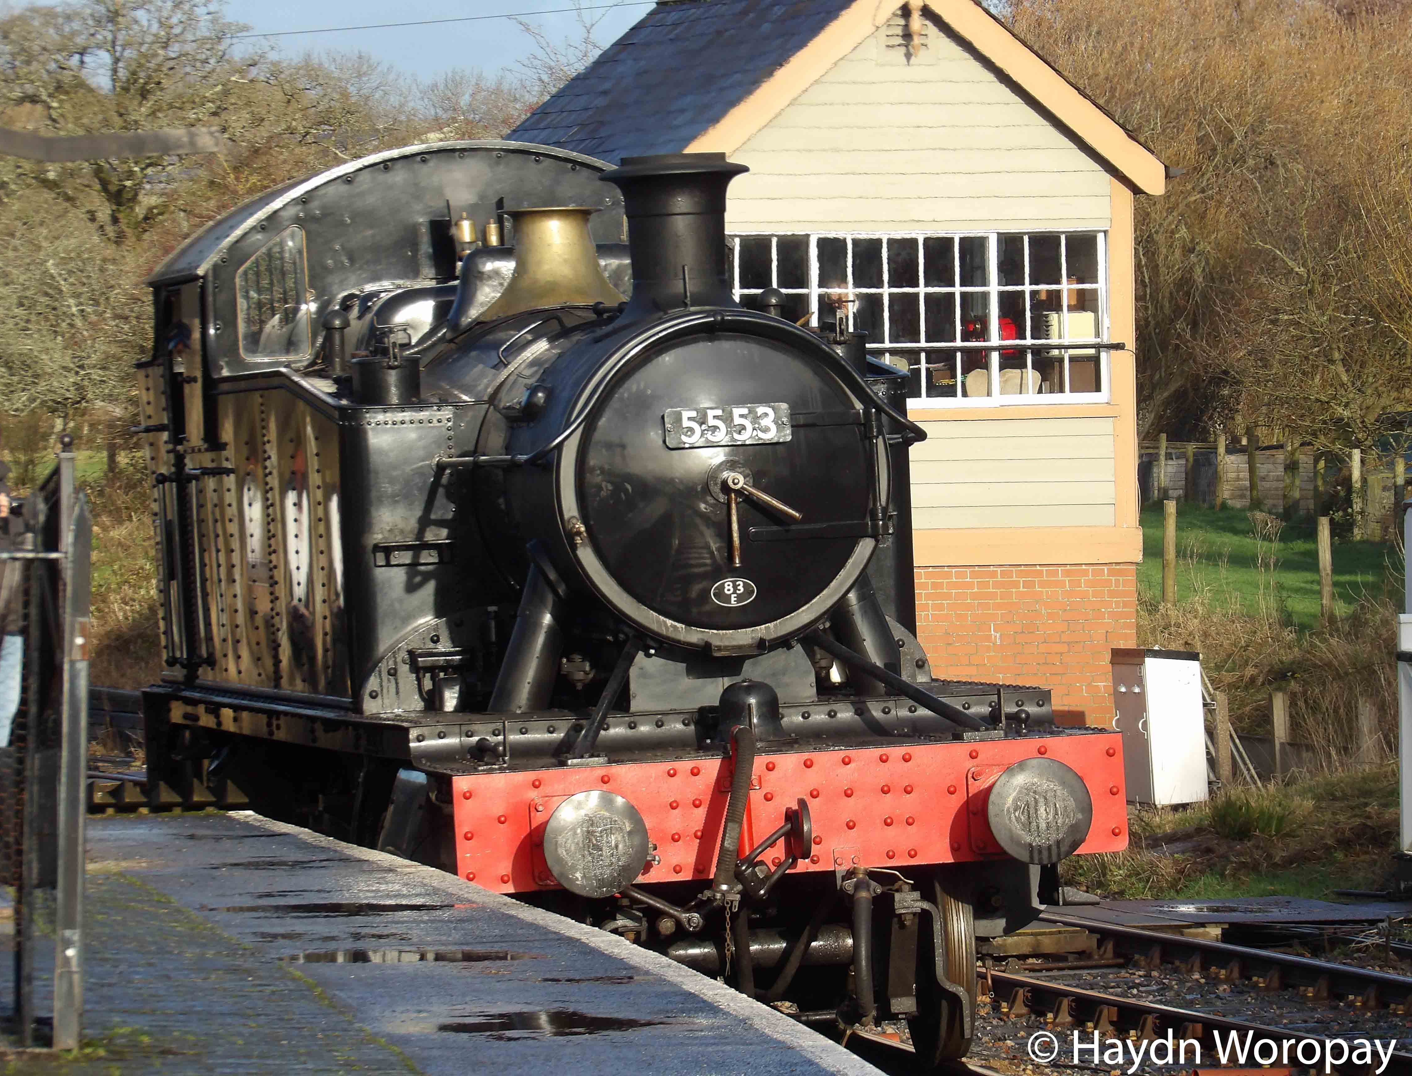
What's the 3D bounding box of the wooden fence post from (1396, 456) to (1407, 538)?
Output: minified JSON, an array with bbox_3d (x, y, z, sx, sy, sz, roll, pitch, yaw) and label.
[{"bbox_3d":[8.042,-0.438,95.000,0.100,0.993,0.100,-1,1,-6],"label":"wooden fence post"}]

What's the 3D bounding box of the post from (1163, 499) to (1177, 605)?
[{"bbox_3d":[4.127,0.150,73.000,0.107,0.987,0.107,0,0,0],"label":"post"}]

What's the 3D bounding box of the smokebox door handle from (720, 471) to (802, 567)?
[{"bbox_3d":[0.219,-0.077,32.360,0.305,0.365,0.130,-3,1,-12],"label":"smokebox door handle"}]

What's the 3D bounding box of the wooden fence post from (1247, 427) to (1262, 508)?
[{"bbox_3d":[7.077,-0.901,106.000,0.100,1.064,0.100,-3,1,-6],"label":"wooden fence post"}]

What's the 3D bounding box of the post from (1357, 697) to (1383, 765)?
[{"bbox_3d":[4.690,1.390,58.000,0.140,0.523,0.140,-1,1,-12],"label":"post"}]

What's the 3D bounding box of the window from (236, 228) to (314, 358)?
[{"bbox_3d":[-2.056,-1.162,38.983,0.340,0.630,0.040,-4,1,-11],"label":"window"}]

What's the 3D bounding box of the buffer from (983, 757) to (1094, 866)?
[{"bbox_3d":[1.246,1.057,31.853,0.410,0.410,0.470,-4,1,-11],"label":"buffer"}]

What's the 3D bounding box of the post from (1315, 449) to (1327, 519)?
[{"bbox_3d":[8.911,-0.780,119.000,0.138,1.024,0.138,0,0,0],"label":"post"}]

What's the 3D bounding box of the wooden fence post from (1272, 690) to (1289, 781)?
[{"bbox_3d":[4.200,1.455,60.000,0.118,0.672,0.118,-2,1,-12],"label":"wooden fence post"}]

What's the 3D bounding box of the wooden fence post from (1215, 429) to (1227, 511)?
[{"bbox_3d":[7.455,-0.983,119.000,0.107,1.172,0.107,3,0,0],"label":"wooden fence post"}]

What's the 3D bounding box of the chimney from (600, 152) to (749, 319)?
[{"bbox_3d":[-0.106,-1.199,33.187,0.600,0.690,0.600,-3,1,0],"label":"chimney"}]

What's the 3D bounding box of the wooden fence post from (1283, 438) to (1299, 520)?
[{"bbox_3d":[8.476,-0.861,119.000,0.211,1.187,0.211,0,0,0],"label":"wooden fence post"}]

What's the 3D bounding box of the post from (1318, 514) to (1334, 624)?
[{"bbox_3d":[5.515,0.294,73.000,0.106,0.998,0.106,-2,0,0],"label":"post"}]

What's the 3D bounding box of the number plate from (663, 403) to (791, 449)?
[{"bbox_3d":[0.091,-0.448,32.769,0.500,0.154,0.025,-4,1,-11],"label":"number plate"}]

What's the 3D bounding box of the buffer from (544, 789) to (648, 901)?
[{"bbox_3d":[-0.462,1.159,31.275,0.408,0.408,0.500,-3,1,-12],"label":"buffer"}]

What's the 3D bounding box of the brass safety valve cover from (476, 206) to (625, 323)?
[{"bbox_3d":[-0.680,-1.229,36.587,0.700,0.505,0.660,-4,1,-11],"label":"brass safety valve cover"}]

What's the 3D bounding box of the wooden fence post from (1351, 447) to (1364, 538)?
[{"bbox_3d":[7.773,-0.522,98.000,0.100,1.084,0.100,-1,1,-6],"label":"wooden fence post"}]

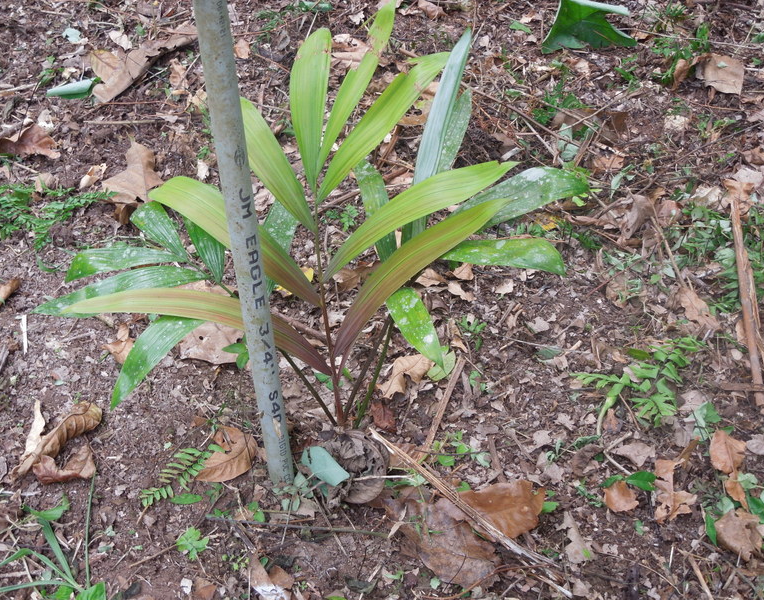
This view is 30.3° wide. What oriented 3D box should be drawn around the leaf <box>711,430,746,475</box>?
[{"bbox_3d":[0.378,0.167,1.541,0.037,0.018,0.049,18,47,22],"label":"leaf"}]

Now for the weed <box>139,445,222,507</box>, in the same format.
[{"bbox_3d":[-0.221,0.190,1.536,0.043,0.030,0.109,29,56,25],"label":"weed"}]

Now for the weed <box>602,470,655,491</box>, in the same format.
[{"bbox_3d":[0.265,0.198,1.514,0.059,0.025,0.026,1,49,3],"label":"weed"}]

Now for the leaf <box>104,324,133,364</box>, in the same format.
[{"bbox_3d":[-0.312,0.052,1.687,0.044,0.018,0.048,-3,43,0],"label":"leaf"}]

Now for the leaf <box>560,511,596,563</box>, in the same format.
[{"bbox_3d":[0.200,0.249,1.480,0.028,0.012,0.065,-17,50,-13],"label":"leaf"}]

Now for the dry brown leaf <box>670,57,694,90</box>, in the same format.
[{"bbox_3d":[0.410,-0.316,1.950,0.030,0.045,0.035,-2,48,0],"label":"dry brown leaf"}]

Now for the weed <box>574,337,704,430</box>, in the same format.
[{"bbox_3d":[0.289,0.094,1.583,0.143,0.048,0.105,-3,43,0],"label":"weed"}]

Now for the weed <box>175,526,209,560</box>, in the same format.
[{"bbox_3d":[-0.199,0.256,1.485,0.028,0.015,0.029,25,50,27],"label":"weed"}]

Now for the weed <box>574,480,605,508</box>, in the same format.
[{"bbox_3d":[0.220,0.206,1.491,0.032,0.016,0.030,-3,43,0],"label":"weed"}]

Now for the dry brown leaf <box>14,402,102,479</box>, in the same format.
[{"bbox_3d":[-0.360,0.157,1.564,0.072,0.035,0.120,29,52,30],"label":"dry brown leaf"}]

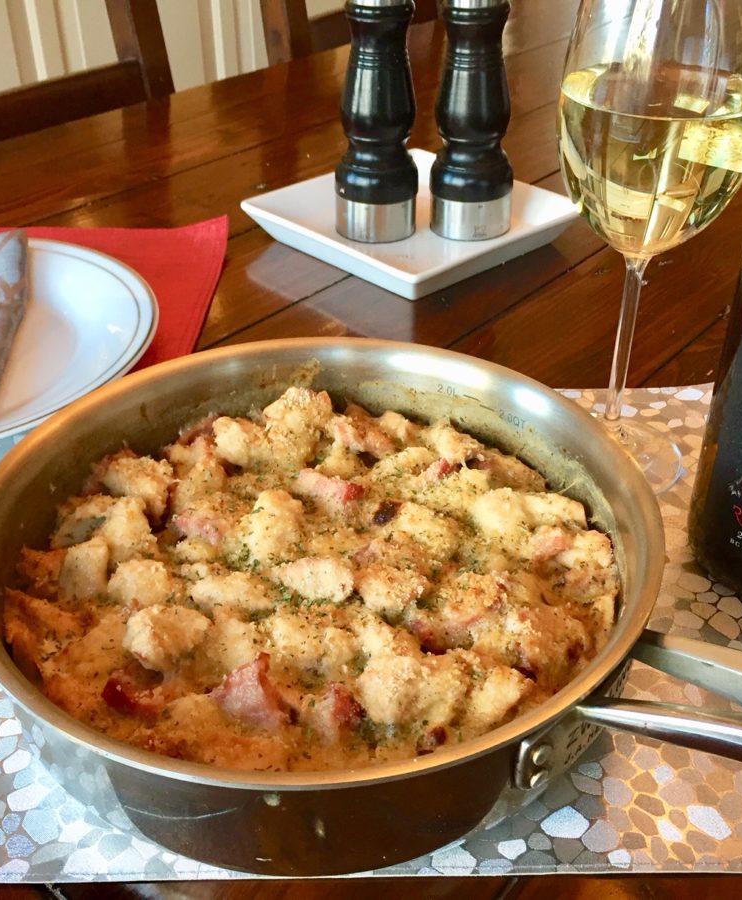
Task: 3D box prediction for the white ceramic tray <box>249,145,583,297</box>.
[{"bbox_3d":[0.031,-0.171,0.757,0.185,0.027,0.185,-28,44,-34],"label":"white ceramic tray"}]

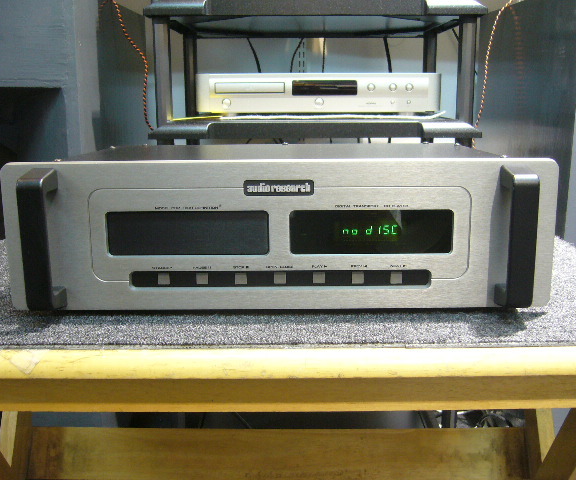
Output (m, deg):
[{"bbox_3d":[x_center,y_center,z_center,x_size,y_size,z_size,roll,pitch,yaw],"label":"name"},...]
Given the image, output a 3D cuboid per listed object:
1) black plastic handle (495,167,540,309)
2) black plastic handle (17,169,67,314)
[{"bbox_3d":[0.195,-0.001,0.551,0.022,0.126,0.034,0,11,1],"label":"black plastic handle"},{"bbox_3d":[-0.211,0.002,0.556,0.022,0.126,0.034,0,11,1],"label":"black plastic handle"}]

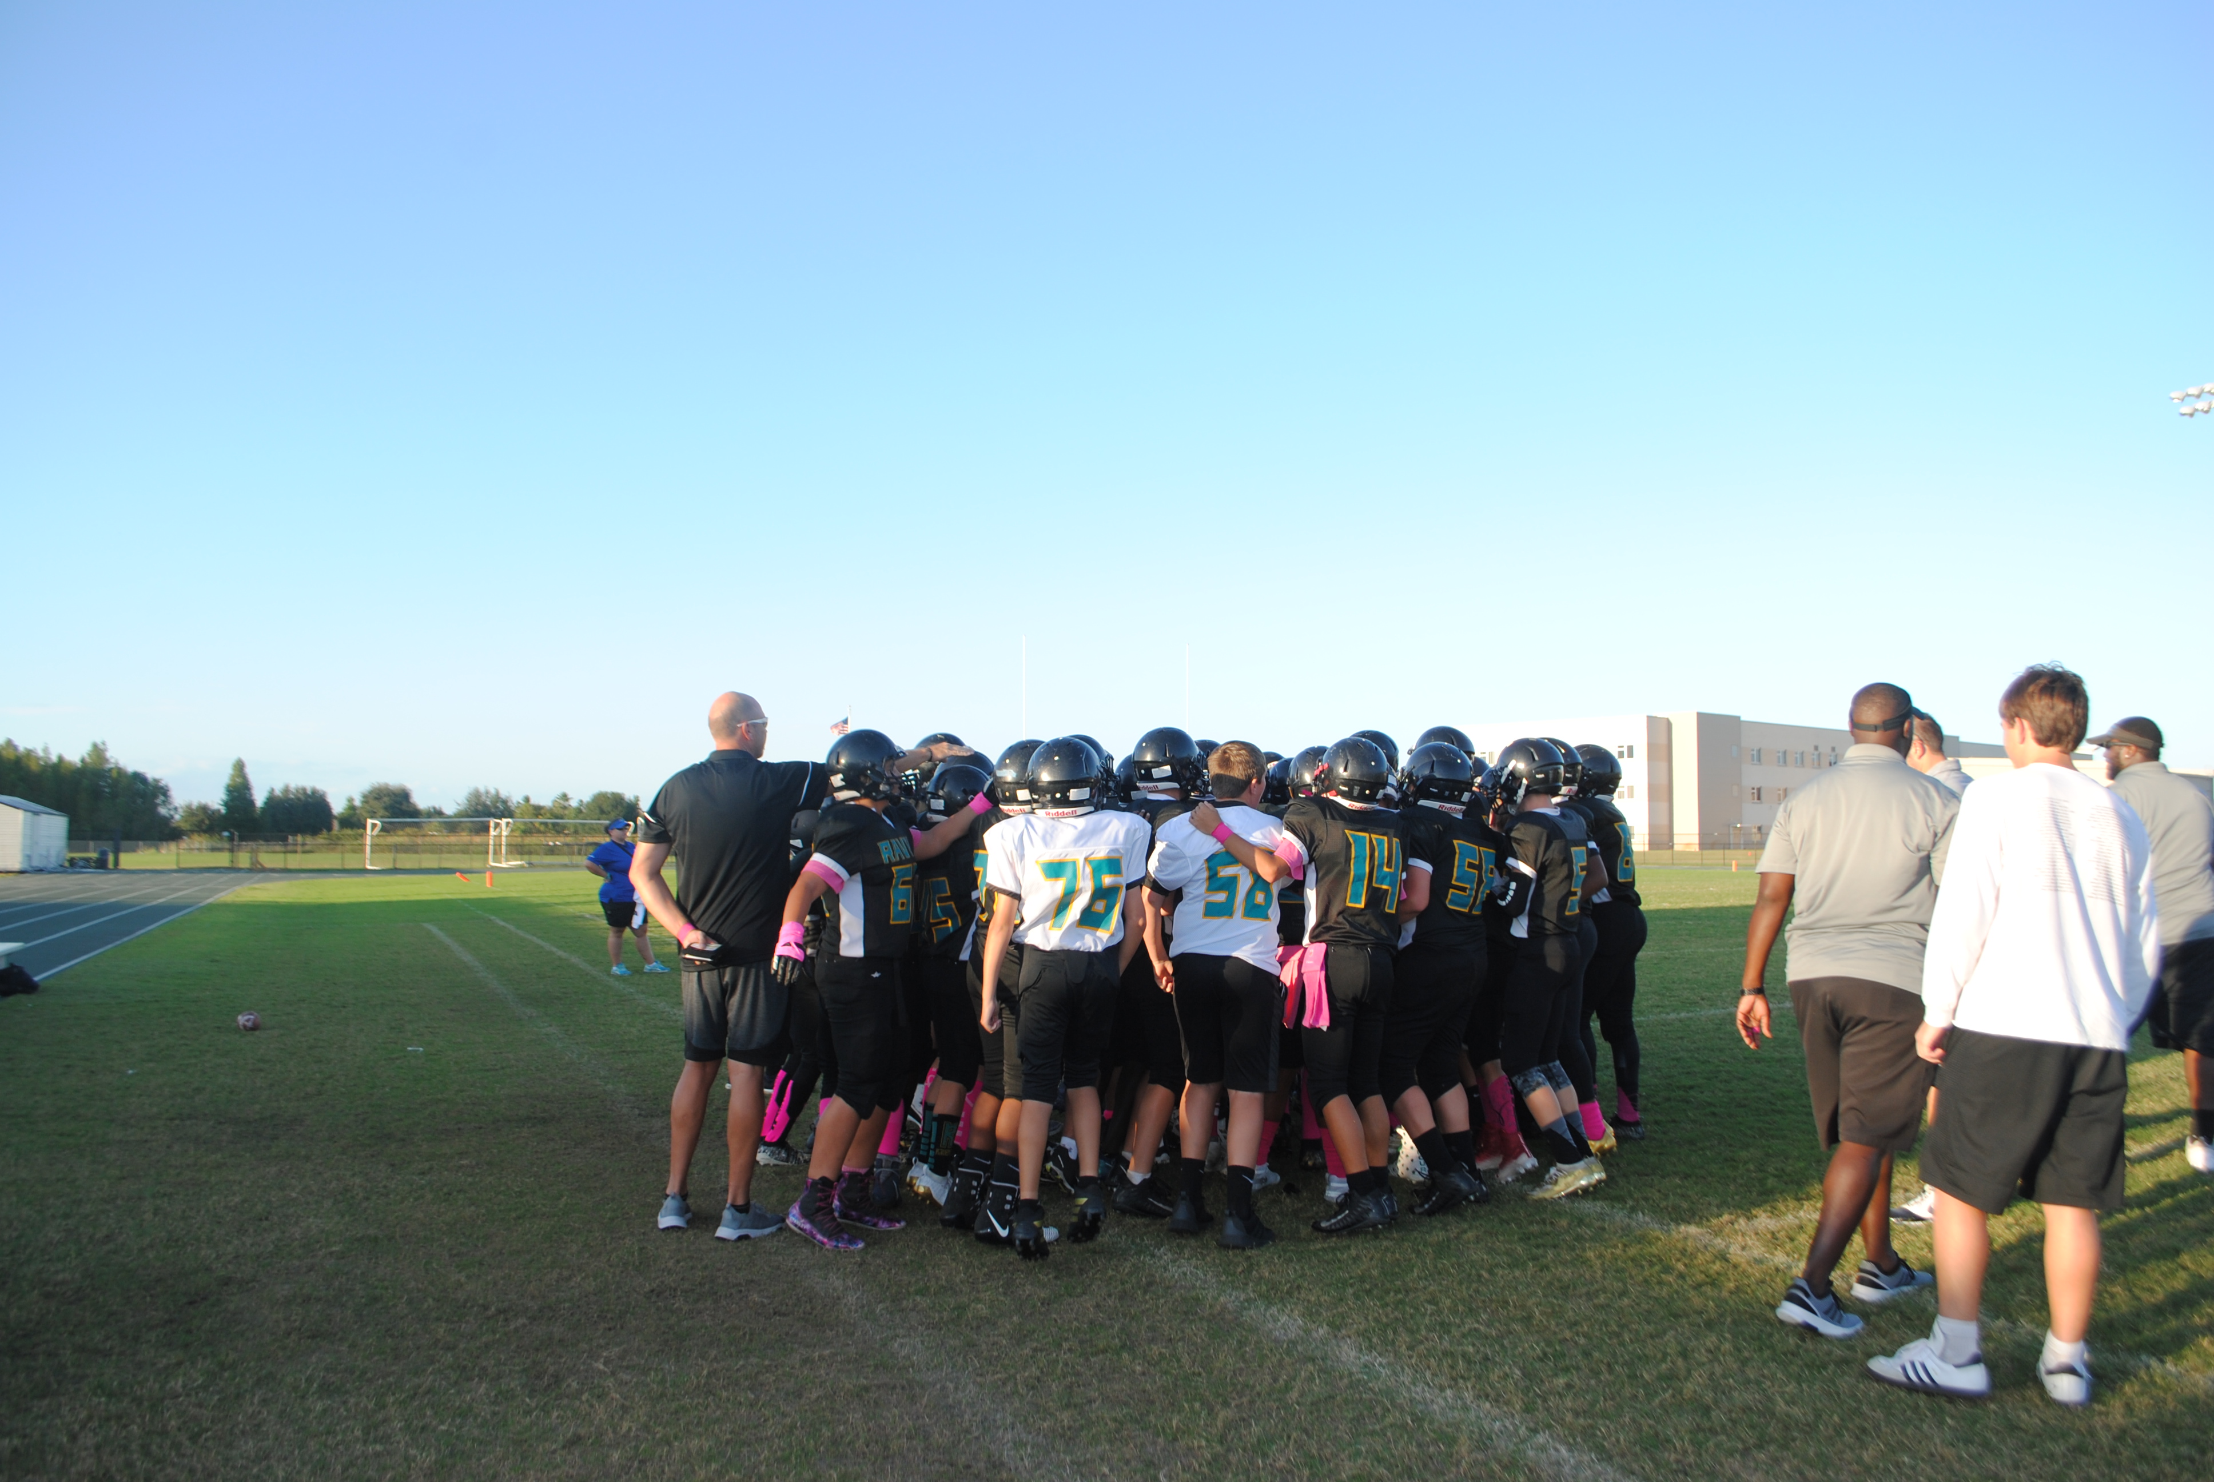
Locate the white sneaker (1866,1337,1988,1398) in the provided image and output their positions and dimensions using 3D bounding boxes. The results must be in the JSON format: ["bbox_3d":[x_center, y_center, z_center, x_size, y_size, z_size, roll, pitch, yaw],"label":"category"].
[{"bbox_3d":[2.010,1.511,4.066,0.295,0.115,0.105,-3,-4,38],"label":"white sneaker"}]

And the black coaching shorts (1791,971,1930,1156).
[{"bbox_3d":[2.165,0.898,4.755,0.340,0.530,0.380,3,-5,-45],"label":"black coaching shorts"}]

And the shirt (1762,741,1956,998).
[{"bbox_3d":[2.180,0.364,4.787,0.560,0.710,0.350,-3,-5,42],"label":"shirt"}]

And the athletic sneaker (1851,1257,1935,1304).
[{"bbox_3d":[2.285,1.549,4.835,0.300,0.115,0.108,2,-4,-30],"label":"athletic sneaker"}]

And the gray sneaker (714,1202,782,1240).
[{"bbox_3d":[-1.205,1.601,5.614,0.108,0.115,0.300,-2,-4,34],"label":"gray sneaker"}]

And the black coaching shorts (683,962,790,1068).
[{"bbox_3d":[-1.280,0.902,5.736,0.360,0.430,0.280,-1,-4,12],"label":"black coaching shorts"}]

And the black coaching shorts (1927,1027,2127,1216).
[{"bbox_3d":[2.260,0.887,4.084,0.440,0.500,0.310,-1,-4,10],"label":"black coaching shorts"}]

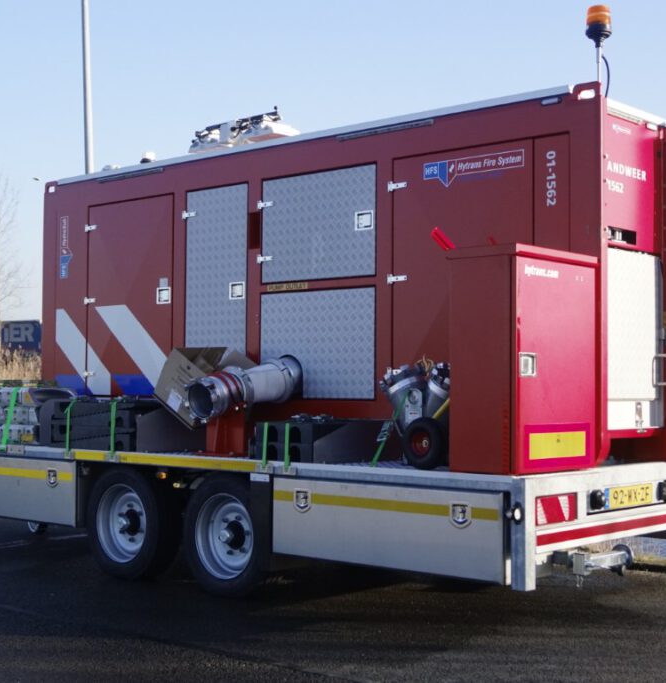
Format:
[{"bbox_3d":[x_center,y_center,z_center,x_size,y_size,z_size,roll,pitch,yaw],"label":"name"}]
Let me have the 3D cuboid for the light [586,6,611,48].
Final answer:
[{"bbox_3d":[1.342,-1.597,6.040,0.130,0.210,0.130,0,-2,0],"label":"light"}]

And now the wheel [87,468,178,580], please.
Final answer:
[{"bbox_3d":[-1.198,1.079,7.180,0.690,0.690,0.210,-2,-3,41],"label":"wheel"}]

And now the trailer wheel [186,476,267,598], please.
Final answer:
[{"bbox_3d":[-0.535,1.060,6.597,0.690,0.690,0.210,-2,-3,41],"label":"trailer wheel"}]

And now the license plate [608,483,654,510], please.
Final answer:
[{"bbox_3d":[1.493,0.781,6.026,0.012,0.110,0.520,-2,-3,41],"label":"license plate"}]

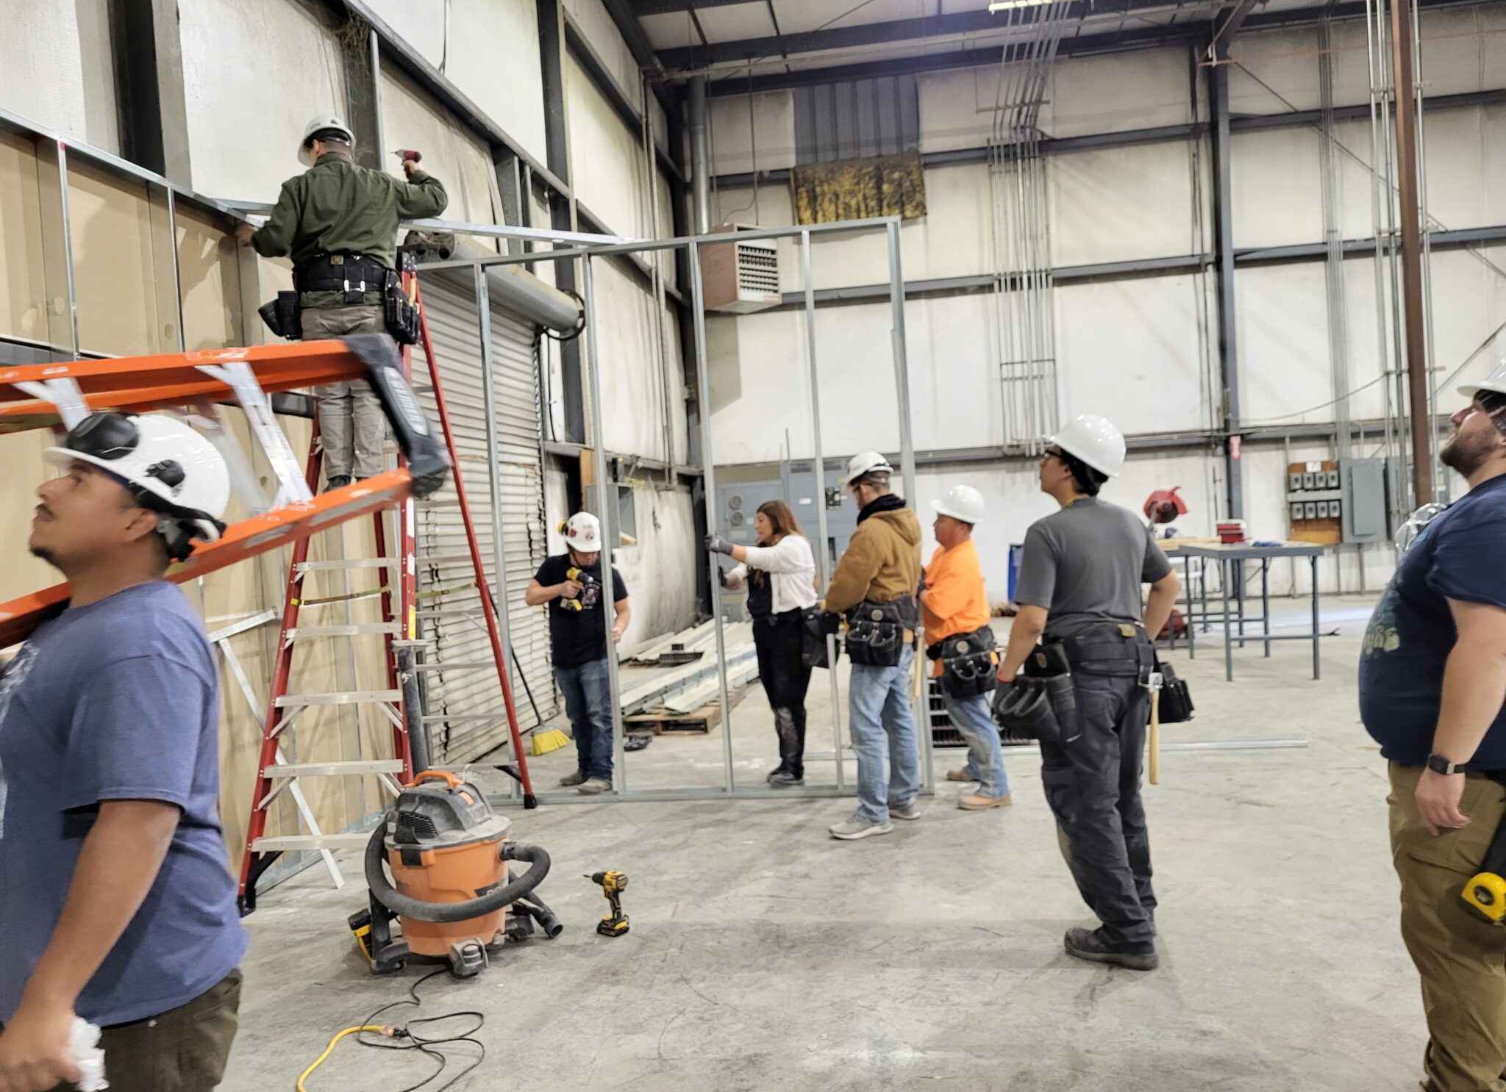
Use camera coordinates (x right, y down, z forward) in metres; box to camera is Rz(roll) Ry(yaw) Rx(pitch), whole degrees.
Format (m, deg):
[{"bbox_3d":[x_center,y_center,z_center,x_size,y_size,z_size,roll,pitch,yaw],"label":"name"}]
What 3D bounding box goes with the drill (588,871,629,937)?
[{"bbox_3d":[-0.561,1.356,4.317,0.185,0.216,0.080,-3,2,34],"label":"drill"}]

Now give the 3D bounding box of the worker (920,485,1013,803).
[{"bbox_3d":[1.099,0.486,5.877,0.500,1.615,0.560,-3,2,10],"label":"worker"}]

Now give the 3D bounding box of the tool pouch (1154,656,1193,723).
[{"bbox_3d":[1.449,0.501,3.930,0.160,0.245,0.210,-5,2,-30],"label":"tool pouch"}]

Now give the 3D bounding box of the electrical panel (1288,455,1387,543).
[{"bbox_3d":[7.461,-0.560,14.412,1.170,1.120,0.200,-3,2,8],"label":"electrical panel"}]

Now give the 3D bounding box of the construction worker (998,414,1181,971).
[{"bbox_3d":[1.173,0.456,3.825,0.630,1.785,0.480,-5,2,-38],"label":"construction worker"}]

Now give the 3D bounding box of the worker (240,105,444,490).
[{"bbox_3d":[-1.815,-1.100,5.186,0.900,1.710,0.550,-4,2,-11],"label":"worker"}]

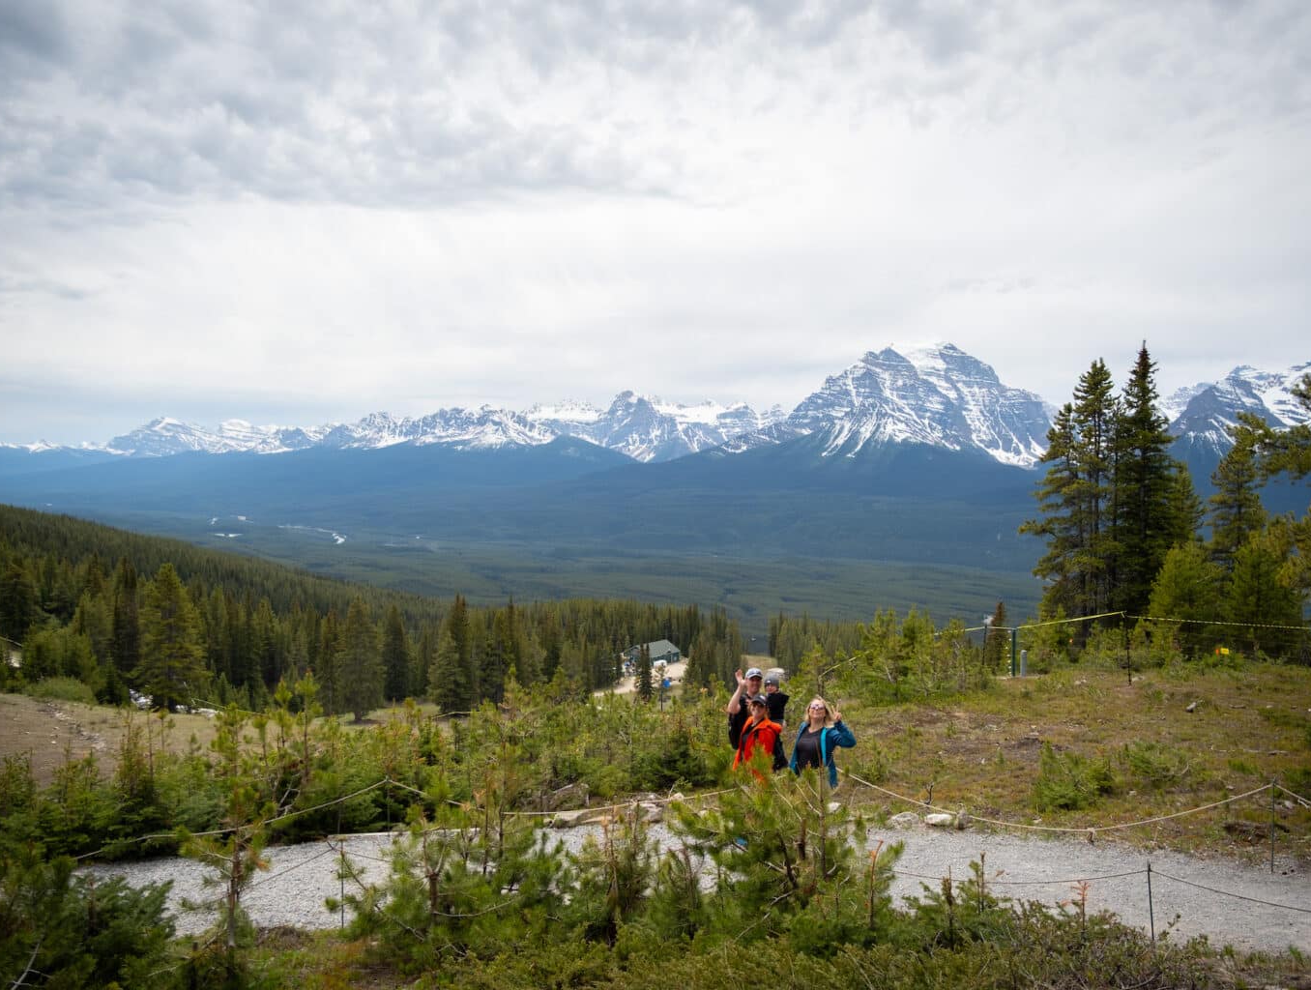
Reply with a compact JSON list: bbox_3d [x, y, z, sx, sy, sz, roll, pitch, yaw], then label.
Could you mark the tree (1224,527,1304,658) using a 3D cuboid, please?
[{"bbox_3d":[13.228,2.168,21.500,1.740,2.970,1.740,0,2,0],"label":"tree"}]

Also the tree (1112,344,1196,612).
[{"bbox_3d":[11.550,-0.243,23.000,1.890,6.630,1.890,0,2,0],"label":"tree"}]

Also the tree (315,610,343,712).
[{"bbox_3d":[-25.072,12.876,76.000,2.140,8.290,2.140,0,2,0],"label":"tree"}]

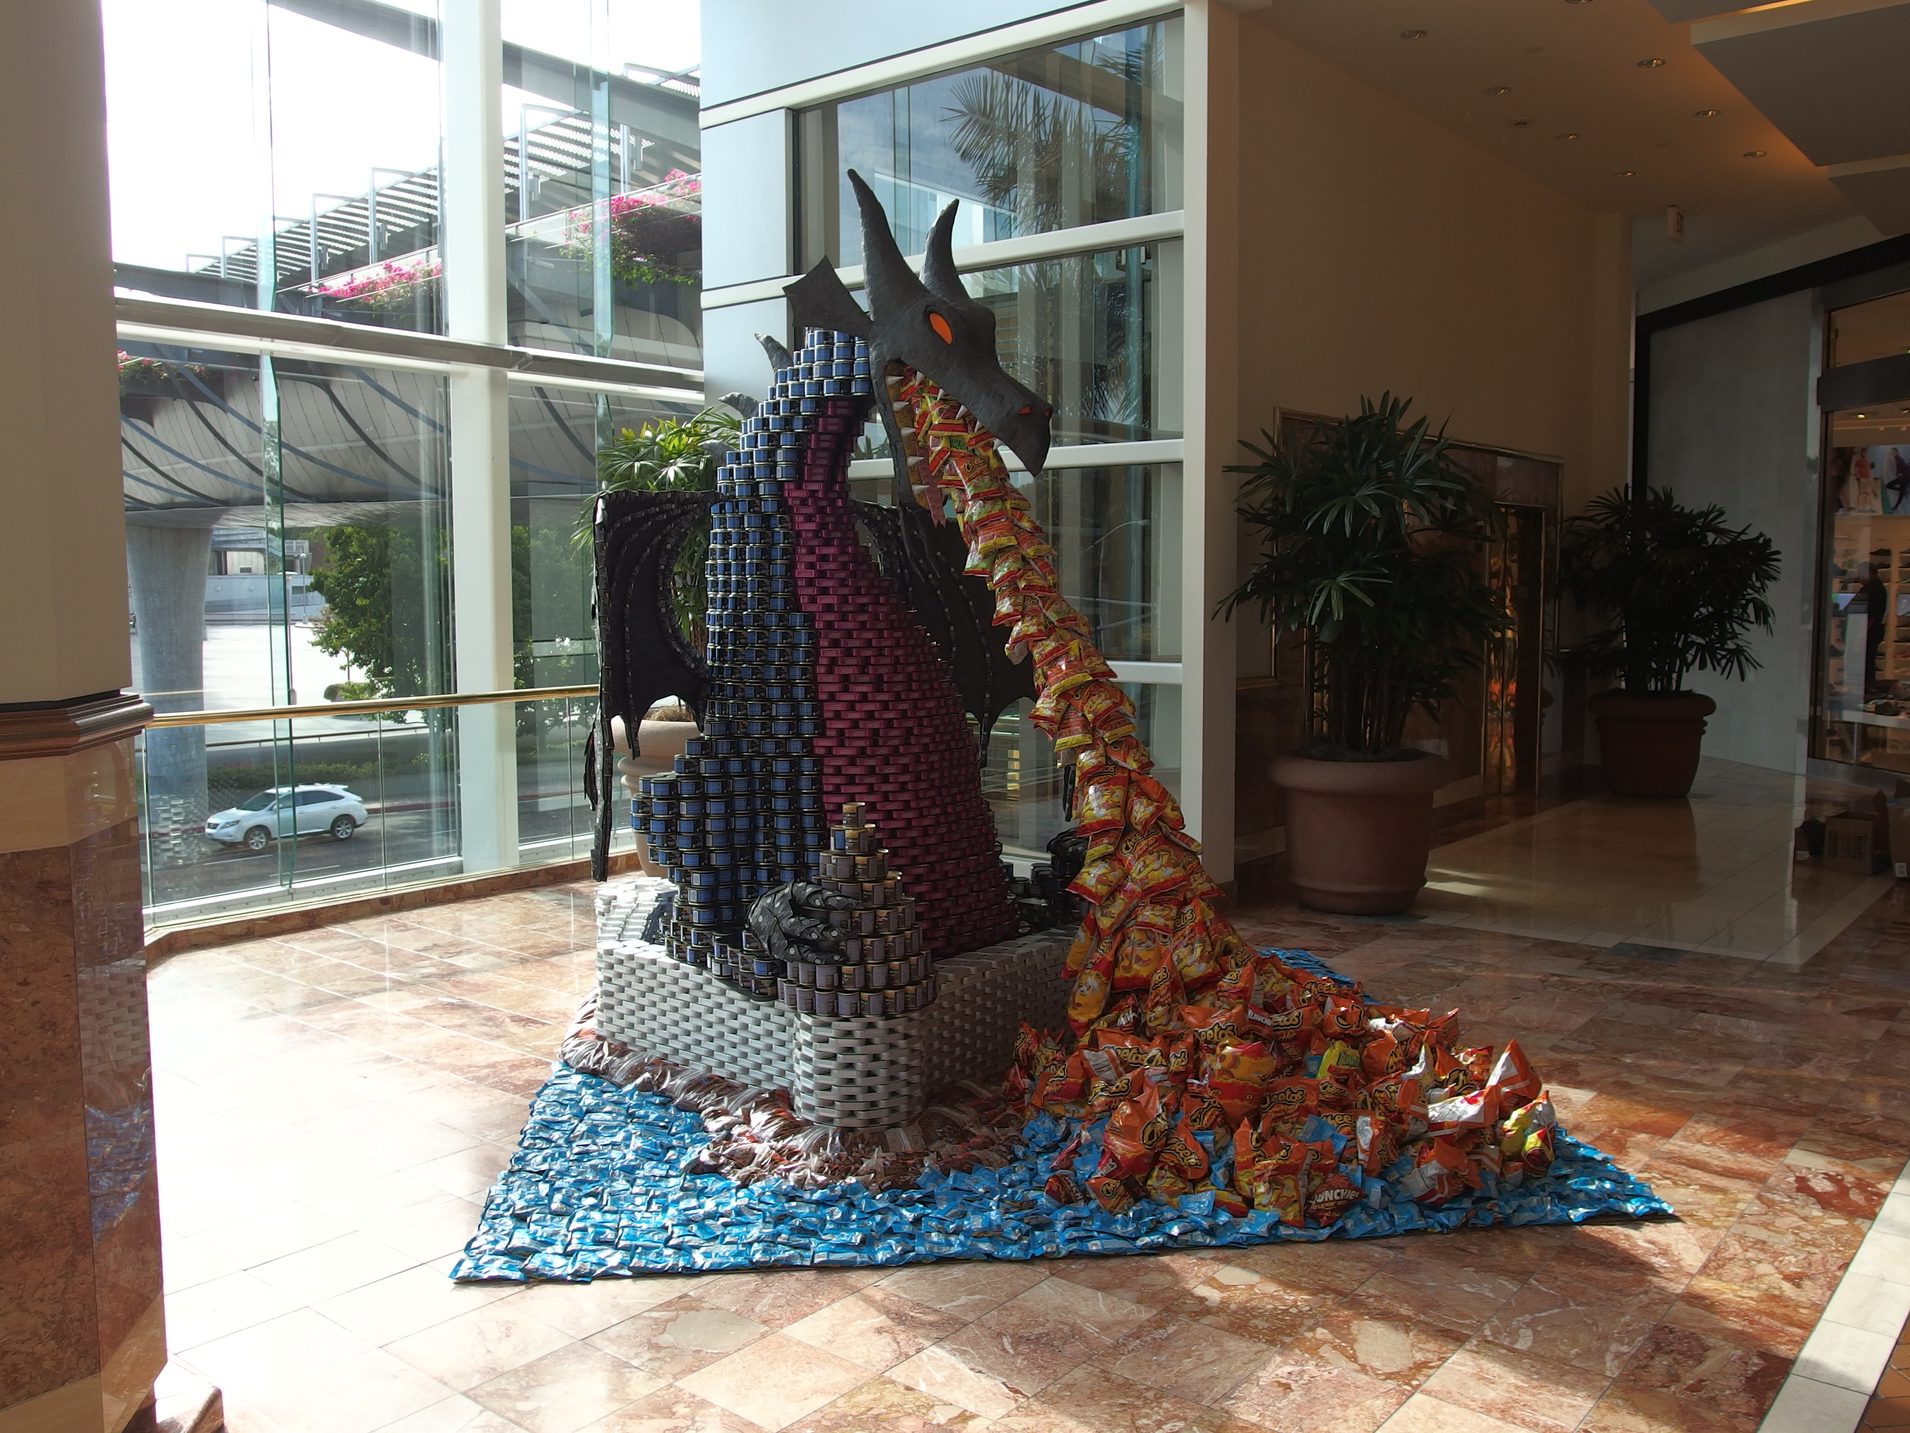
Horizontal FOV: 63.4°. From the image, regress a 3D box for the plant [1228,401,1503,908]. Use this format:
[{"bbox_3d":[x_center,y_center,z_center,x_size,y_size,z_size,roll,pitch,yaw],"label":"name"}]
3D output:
[{"bbox_3d":[2.119,-0.337,7.949,1.450,2.620,1.450,-1,5,-10],"label":"plant"}]

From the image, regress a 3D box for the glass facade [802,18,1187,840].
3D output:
[{"bbox_3d":[0.094,-1.384,8.498,2.650,4.350,0.150,3,6,37],"label":"glass facade"}]

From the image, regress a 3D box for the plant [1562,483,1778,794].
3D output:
[{"bbox_3d":[5.598,-0.589,12.293,1.700,2.420,1.650,-1,5,-10],"label":"plant"}]

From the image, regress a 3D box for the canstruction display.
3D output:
[{"bbox_3d":[0.162,-0.319,5.191,3.050,3.030,3.050,-1,4,-6],"label":"canstruction display"}]

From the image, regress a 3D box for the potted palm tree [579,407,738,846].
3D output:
[{"bbox_3d":[-1.477,-0.425,8.893,1.450,2.680,1.450,-1,5,-10],"label":"potted palm tree"}]

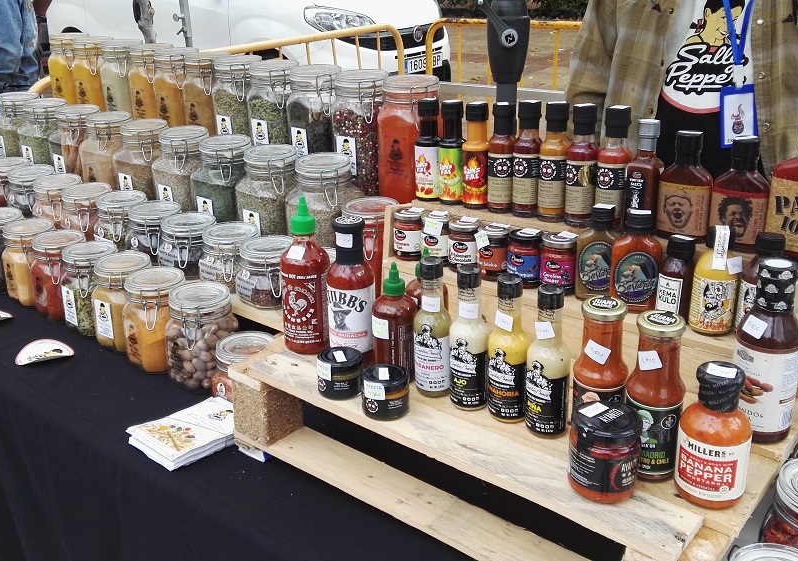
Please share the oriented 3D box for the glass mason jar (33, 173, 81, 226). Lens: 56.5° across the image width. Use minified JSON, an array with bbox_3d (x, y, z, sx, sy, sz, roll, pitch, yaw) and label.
[{"bbox_3d":[-0.785,-0.178,1.718,0.104,0.108,0.104,-1,19,0],"label":"glass mason jar"}]

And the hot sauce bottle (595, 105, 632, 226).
[{"bbox_3d":[0.307,-0.156,1.048,0.046,0.176,0.046,15,23,41],"label":"hot sauce bottle"}]

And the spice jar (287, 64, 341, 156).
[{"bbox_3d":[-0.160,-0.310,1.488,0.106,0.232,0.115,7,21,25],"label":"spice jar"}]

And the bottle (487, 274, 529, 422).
[{"bbox_3d":[0.127,0.077,0.856,0.047,0.171,0.047,0,19,0],"label":"bottle"}]

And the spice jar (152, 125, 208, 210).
[{"bbox_3d":[-0.436,-0.199,1.544,0.122,0.232,0.122,11,21,32],"label":"spice jar"}]

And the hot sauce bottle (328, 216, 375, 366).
[{"bbox_3d":[-0.064,0.015,0.997,0.062,0.198,0.062,0,22,0],"label":"hot sauce bottle"}]

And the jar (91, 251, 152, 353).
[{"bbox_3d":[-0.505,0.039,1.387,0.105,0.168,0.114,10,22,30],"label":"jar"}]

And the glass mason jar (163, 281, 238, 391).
[{"bbox_3d":[-0.313,0.094,1.196,0.104,0.160,0.110,0,22,0],"label":"glass mason jar"}]

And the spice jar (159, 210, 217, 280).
[{"bbox_3d":[-0.390,-0.066,1.387,0.107,0.105,0.108,-1,17,0],"label":"spice jar"}]

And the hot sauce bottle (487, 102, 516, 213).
[{"bbox_3d":[0.153,-0.182,1.102,0.038,0.157,0.038,2,20,6],"label":"hot sauce bottle"}]

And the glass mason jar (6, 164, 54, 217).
[{"bbox_3d":[-0.886,-0.209,1.798,0.104,0.108,0.104,-1,19,0],"label":"glass mason jar"}]

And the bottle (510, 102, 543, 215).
[{"bbox_3d":[0.196,-0.188,1.134,0.042,0.169,0.042,-1,19,0],"label":"bottle"}]

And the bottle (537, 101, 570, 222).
[{"bbox_3d":[0.232,-0.180,1.108,0.042,0.169,0.042,15,25,38],"label":"bottle"}]

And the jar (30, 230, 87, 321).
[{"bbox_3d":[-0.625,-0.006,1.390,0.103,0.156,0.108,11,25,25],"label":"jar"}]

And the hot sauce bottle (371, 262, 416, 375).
[{"bbox_3d":[-0.004,0.049,0.914,0.056,0.162,0.056,-1,19,0],"label":"hot sauce bottle"}]

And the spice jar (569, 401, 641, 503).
[{"bbox_3d":[0.208,0.174,0.757,0.069,0.082,0.069,0,22,0],"label":"spice jar"}]

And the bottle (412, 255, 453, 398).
[{"bbox_3d":[0.041,0.056,0.920,0.047,0.173,0.047,-2,19,1],"label":"bottle"}]

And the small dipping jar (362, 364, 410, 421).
[{"bbox_3d":[-0.017,0.134,0.892,0.056,0.048,0.056,-2,19,1],"label":"small dipping jar"}]

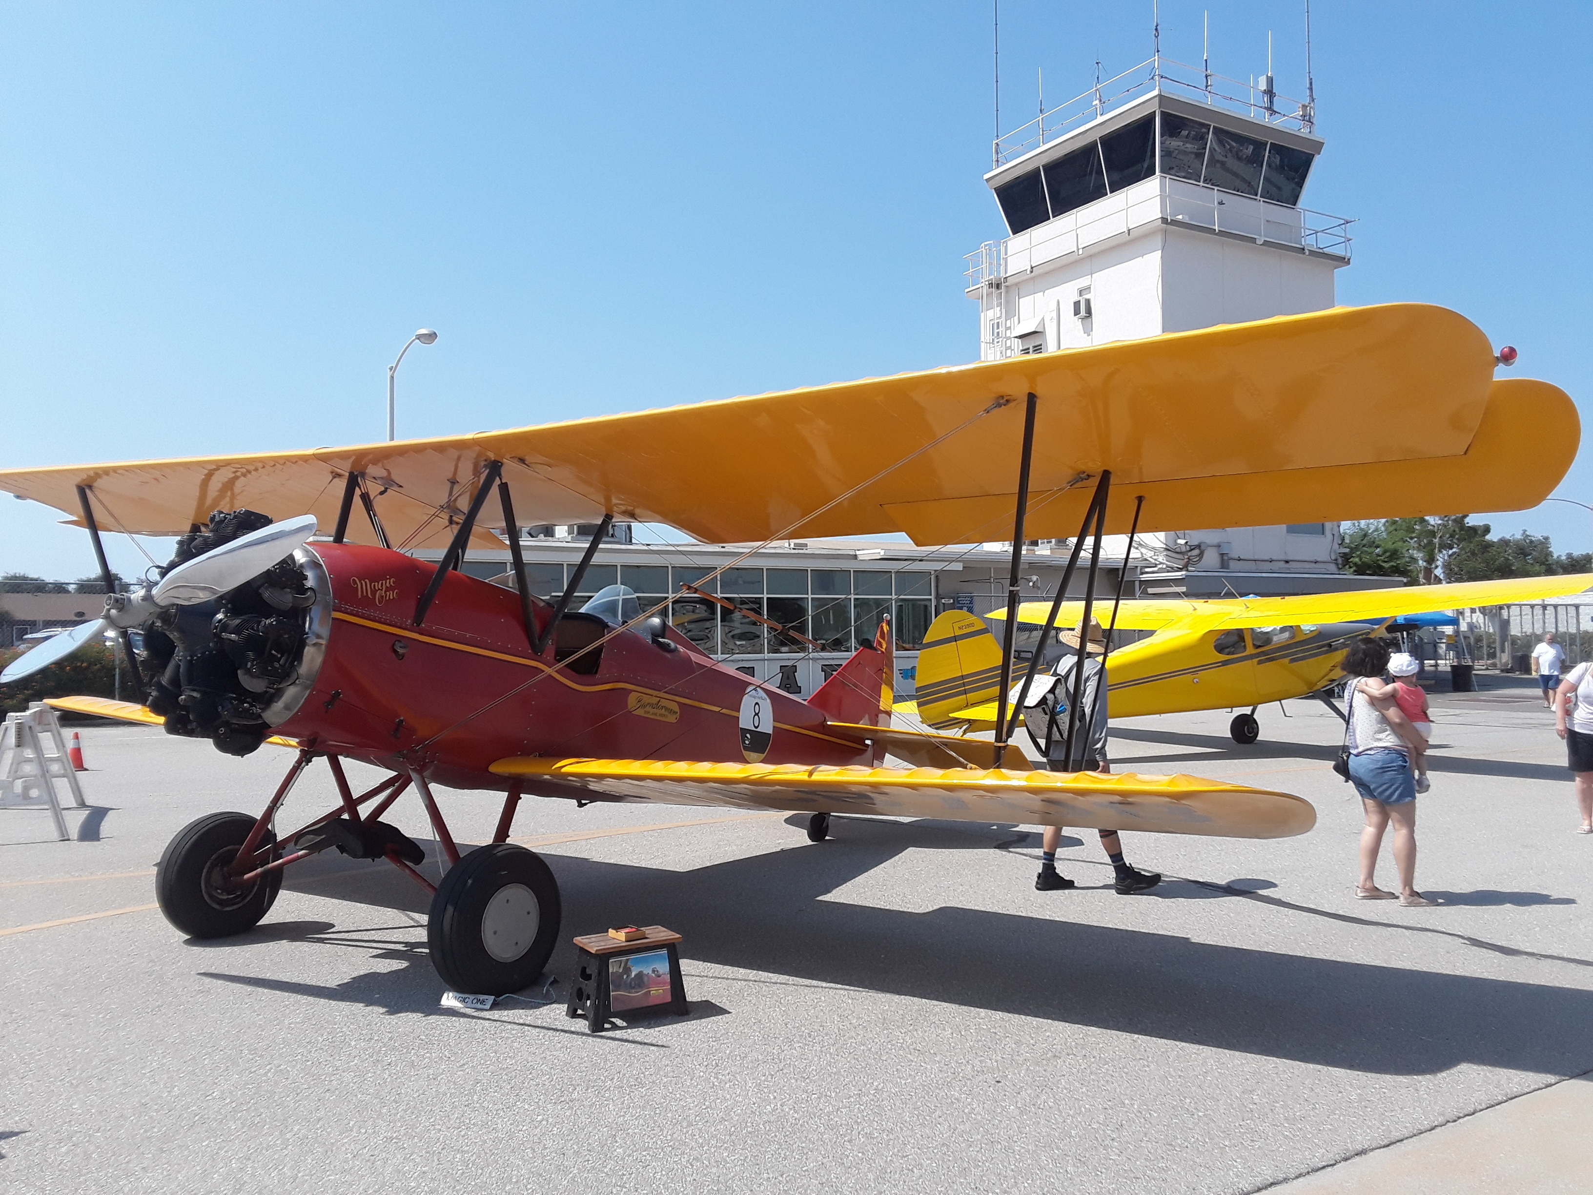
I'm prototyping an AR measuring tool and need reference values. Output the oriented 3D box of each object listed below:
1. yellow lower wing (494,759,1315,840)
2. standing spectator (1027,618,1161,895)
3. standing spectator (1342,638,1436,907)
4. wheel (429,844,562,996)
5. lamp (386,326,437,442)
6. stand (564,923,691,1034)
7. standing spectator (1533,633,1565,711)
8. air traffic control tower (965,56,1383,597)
[{"bbox_3d":[0.426,0.969,6.205,3.958,0.180,1.429,-4,-17,34],"label":"yellow lower wing"},{"bbox_3d":[1.893,0.993,8.202,0.720,1.730,0.520,1,-2,-30],"label":"standing spectator"},{"bbox_3d":[3.591,1.038,7.800,0.520,1.590,0.460,0,-2,-22],"label":"standing spectator"},{"bbox_3d":[-1.368,1.470,5.877,0.270,0.675,0.675,-2,-2,33],"label":"wheel"},{"bbox_3d":[-11.918,-2.724,40.309,1.500,11.390,0.350,0,-2,-16],"label":"lamp"},{"bbox_3d":[-0.717,1.622,5.502,0.450,0.336,0.280,1,-2,-35],"label":"stand"},{"bbox_3d":[16.637,1.558,28.461,0.660,1.680,0.420,-1,-2,22],"label":"standing spectator"},{"bbox_3d":[11.433,-6.009,41.377,8.029,17.698,8.655,1,-2,-31],"label":"air traffic control tower"}]

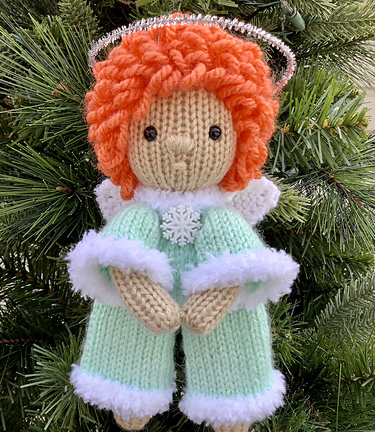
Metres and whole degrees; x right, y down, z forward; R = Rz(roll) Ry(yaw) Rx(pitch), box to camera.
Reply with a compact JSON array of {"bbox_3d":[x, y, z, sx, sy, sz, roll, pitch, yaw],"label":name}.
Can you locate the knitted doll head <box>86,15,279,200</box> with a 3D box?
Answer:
[{"bbox_3d":[-0.003,-0.061,0.250,0.104,0.098,0.085,0,6,3],"label":"knitted doll head"}]

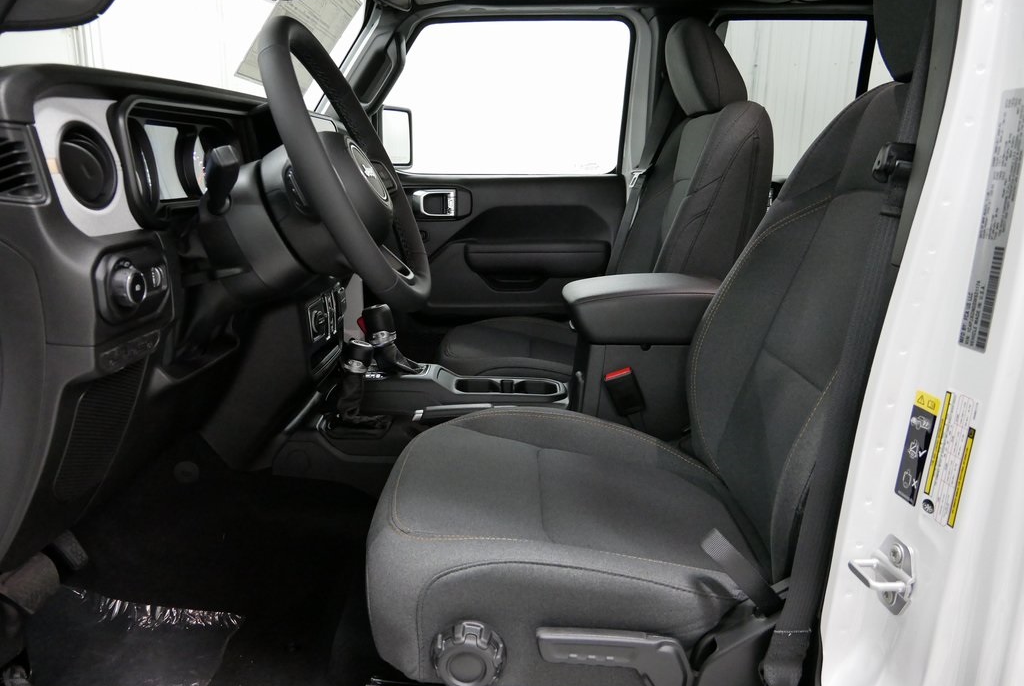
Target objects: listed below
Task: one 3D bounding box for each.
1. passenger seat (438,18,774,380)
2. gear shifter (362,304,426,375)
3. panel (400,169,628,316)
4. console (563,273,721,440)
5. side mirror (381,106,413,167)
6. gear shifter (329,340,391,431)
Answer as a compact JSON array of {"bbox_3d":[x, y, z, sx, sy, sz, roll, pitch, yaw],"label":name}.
[{"bbox_3d":[0.184,-0.248,1.648,0.720,0.930,0.530,1,12,3],"label":"passenger seat"},{"bbox_3d":[-0.228,-0.008,1.376,0.120,0.145,0.075,1,12,3],"label":"gear shifter"},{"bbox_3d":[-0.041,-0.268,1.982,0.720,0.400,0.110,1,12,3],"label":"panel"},{"bbox_3d":[0.260,0.024,1.308,0.340,0.300,0.220,1,12,3],"label":"console"},{"bbox_3d":[-0.375,-0.622,2.138,0.090,0.180,0.180,4,13,20],"label":"side mirror"},{"bbox_3d":[-0.274,0.069,1.276,0.105,0.170,0.080,1,12,3],"label":"gear shifter"}]

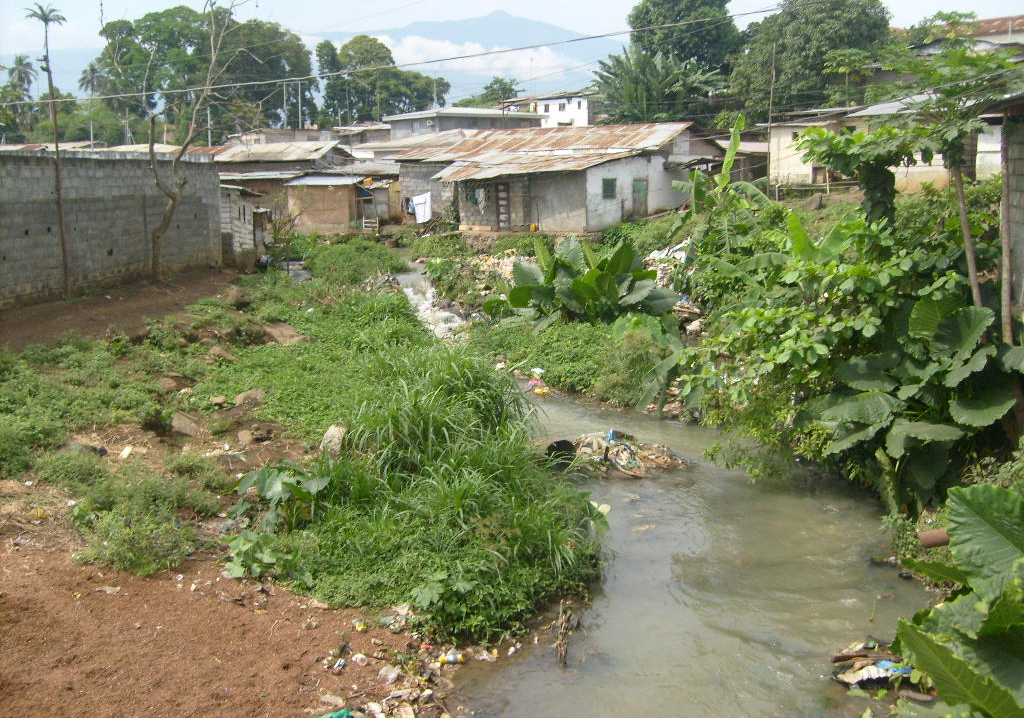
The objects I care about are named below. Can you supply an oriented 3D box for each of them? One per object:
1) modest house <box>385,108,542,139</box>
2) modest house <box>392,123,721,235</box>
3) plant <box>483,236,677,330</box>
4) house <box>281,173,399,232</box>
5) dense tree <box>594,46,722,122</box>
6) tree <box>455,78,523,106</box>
[{"bbox_3d":[-3.956,-17.093,79.545,8.600,4.500,9.900,-5,11,-28],"label":"modest house"},{"bbox_3d":[1.737,-8.647,48.731,12.400,4.780,11.700,8,13,38],"label":"modest house"},{"bbox_3d":[1.450,-1.753,22.642,4.100,1.850,3.300,0,10,0],"label":"plant"},{"bbox_3d":[-7.000,-6.277,42.151,4.400,2.450,3.800,0,10,-3],"label":"house"},{"bbox_3d":[9.200,-16.861,65.056,8.200,6.100,7.000,0,10,0],"label":"dense tree"},{"bbox_3d":[-2.700,-28.621,116.798,7.800,7.000,7.200,0,10,0],"label":"tree"}]

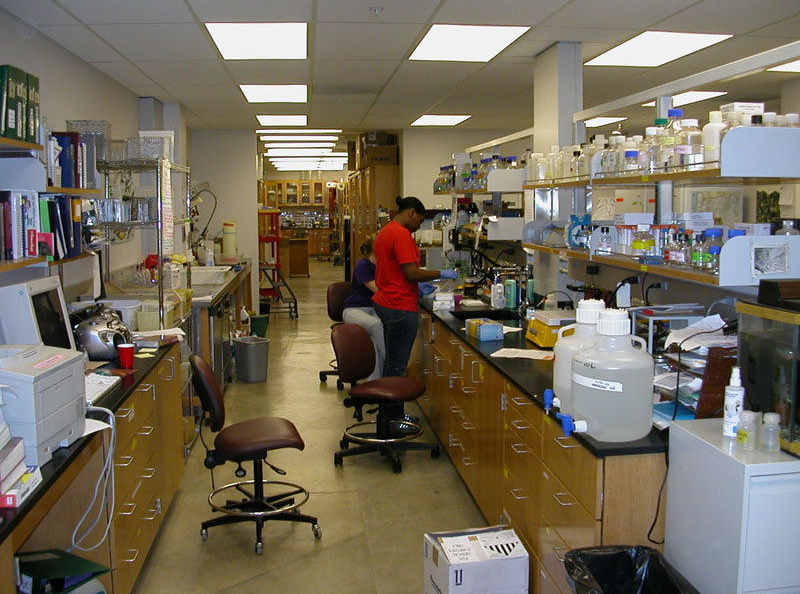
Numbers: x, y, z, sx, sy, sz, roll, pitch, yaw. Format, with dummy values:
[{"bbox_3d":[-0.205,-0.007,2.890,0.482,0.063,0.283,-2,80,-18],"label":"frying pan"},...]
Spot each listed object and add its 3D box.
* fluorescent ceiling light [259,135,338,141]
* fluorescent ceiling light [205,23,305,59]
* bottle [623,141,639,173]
[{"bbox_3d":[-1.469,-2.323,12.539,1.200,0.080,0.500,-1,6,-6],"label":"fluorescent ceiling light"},{"bbox_3d":[-0.809,-1.506,5.007,0.580,0.070,1.180,-1,6,-6],"label":"fluorescent ceiling light"},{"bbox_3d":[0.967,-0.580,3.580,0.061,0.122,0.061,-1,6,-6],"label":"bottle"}]

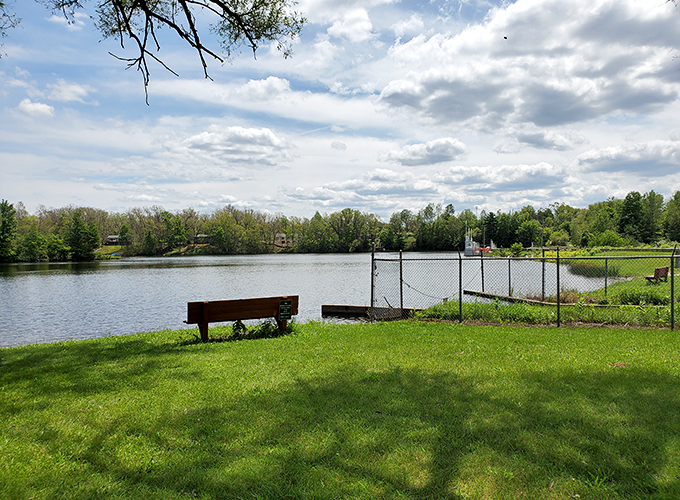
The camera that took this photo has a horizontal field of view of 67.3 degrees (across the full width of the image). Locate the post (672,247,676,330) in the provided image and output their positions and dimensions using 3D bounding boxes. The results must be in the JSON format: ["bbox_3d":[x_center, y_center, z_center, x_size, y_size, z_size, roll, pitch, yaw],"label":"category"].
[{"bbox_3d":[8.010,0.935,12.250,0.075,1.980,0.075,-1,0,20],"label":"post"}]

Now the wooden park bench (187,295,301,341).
[{"bbox_3d":[-2.165,1.484,11.330,2.470,0.820,0.600,-1,0,-28],"label":"wooden park bench"}]

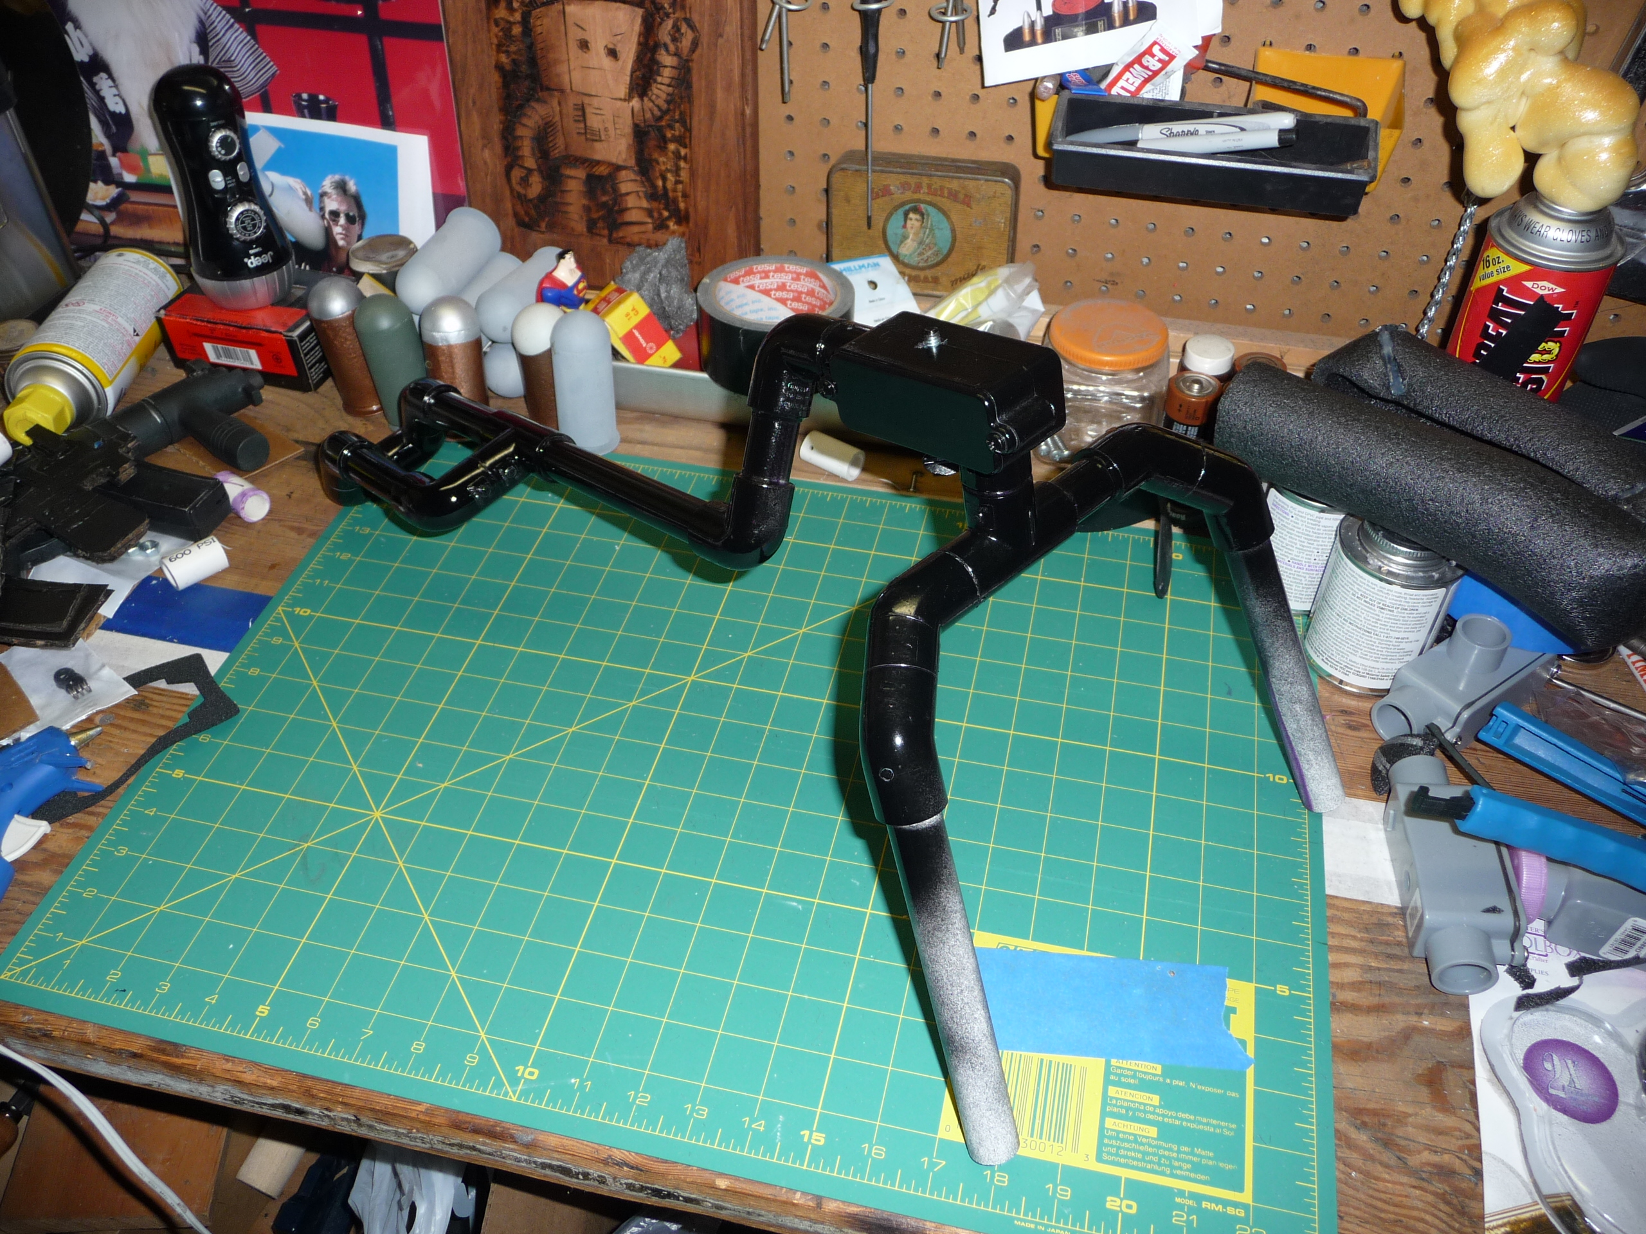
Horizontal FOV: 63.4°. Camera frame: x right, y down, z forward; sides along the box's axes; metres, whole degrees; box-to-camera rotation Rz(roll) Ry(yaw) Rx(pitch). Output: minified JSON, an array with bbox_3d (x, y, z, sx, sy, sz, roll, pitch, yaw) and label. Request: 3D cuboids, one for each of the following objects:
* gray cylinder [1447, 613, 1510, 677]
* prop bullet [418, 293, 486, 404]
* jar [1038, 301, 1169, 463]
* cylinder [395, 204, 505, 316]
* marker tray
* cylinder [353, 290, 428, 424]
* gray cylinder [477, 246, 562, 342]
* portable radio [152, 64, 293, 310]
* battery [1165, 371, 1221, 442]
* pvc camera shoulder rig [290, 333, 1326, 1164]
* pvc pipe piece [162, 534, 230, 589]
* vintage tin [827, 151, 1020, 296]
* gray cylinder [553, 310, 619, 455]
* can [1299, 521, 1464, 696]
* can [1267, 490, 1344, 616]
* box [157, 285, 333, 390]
[{"bbox_3d":[0.344,0.015,0.697,0.028,0.017,0.028,9,45,10],"label":"gray cylinder"},{"bbox_3d":[-0.242,-0.168,0.889,0.039,0.097,0.039,9,45,10],"label":"prop bullet"},{"bbox_3d":[0.186,-0.158,0.885,0.084,0.081,0.084,0,44,0],"label":"jar"},{"bbox_3d":[-0.259,-0.240,0.911,0.040,0.040,0.095,9,44,10],"label":"cylinder"},{"bbox_3d":[0.222,-0.267,0.765,0.178,0.026,0.076,11,45,11],"label":"marker tray"},{"bbox_3d":[-0.286,-0.170,0.889,0.038,0.098,0.038,-15,46,-15],"label":"cylinder"},{"bbox_3d":[-0.211,-0.227,0.954,0.039,0.039,0.099,19,43,20],"label":"gray cylinder"},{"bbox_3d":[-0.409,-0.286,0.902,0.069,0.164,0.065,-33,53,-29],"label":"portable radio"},{"bbox_3d":[0.238,-0.128,0.867,0.034,0.061,0.034,9,45,10],"label":"battery"},{"bbox_3d":[-0.040,-0.084,0.662,0.276,0.283,0.597,-34,53,-30],"label":"pvc camera shoulder rig"},{"bbox_3d":[-0.377,-0.033,0.802,0.032,0.021,0.021,-32,52,-29],"label":"pvc pipe piece"},{"bbox_3d":[0.070,-0.272,0.937,0.131,0.093,0.024,9,45,10],"label":"vintage tin"},{"bbox_3d":[-0.156,-0.157,0.874,0.040,0.098,0.040,-9,44,-8],"label":"gray cylinder"},{"bbox_3d":[0.305,-0.012,0.723,0.063,0.093,0.063,9,45,10],"label":"can"},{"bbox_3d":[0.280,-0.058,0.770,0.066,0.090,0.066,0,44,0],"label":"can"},{"bbox_3d":[-0.413,-0.203,0.965,0.114,0.044,0.045,11,45,12],"label":"box"}]

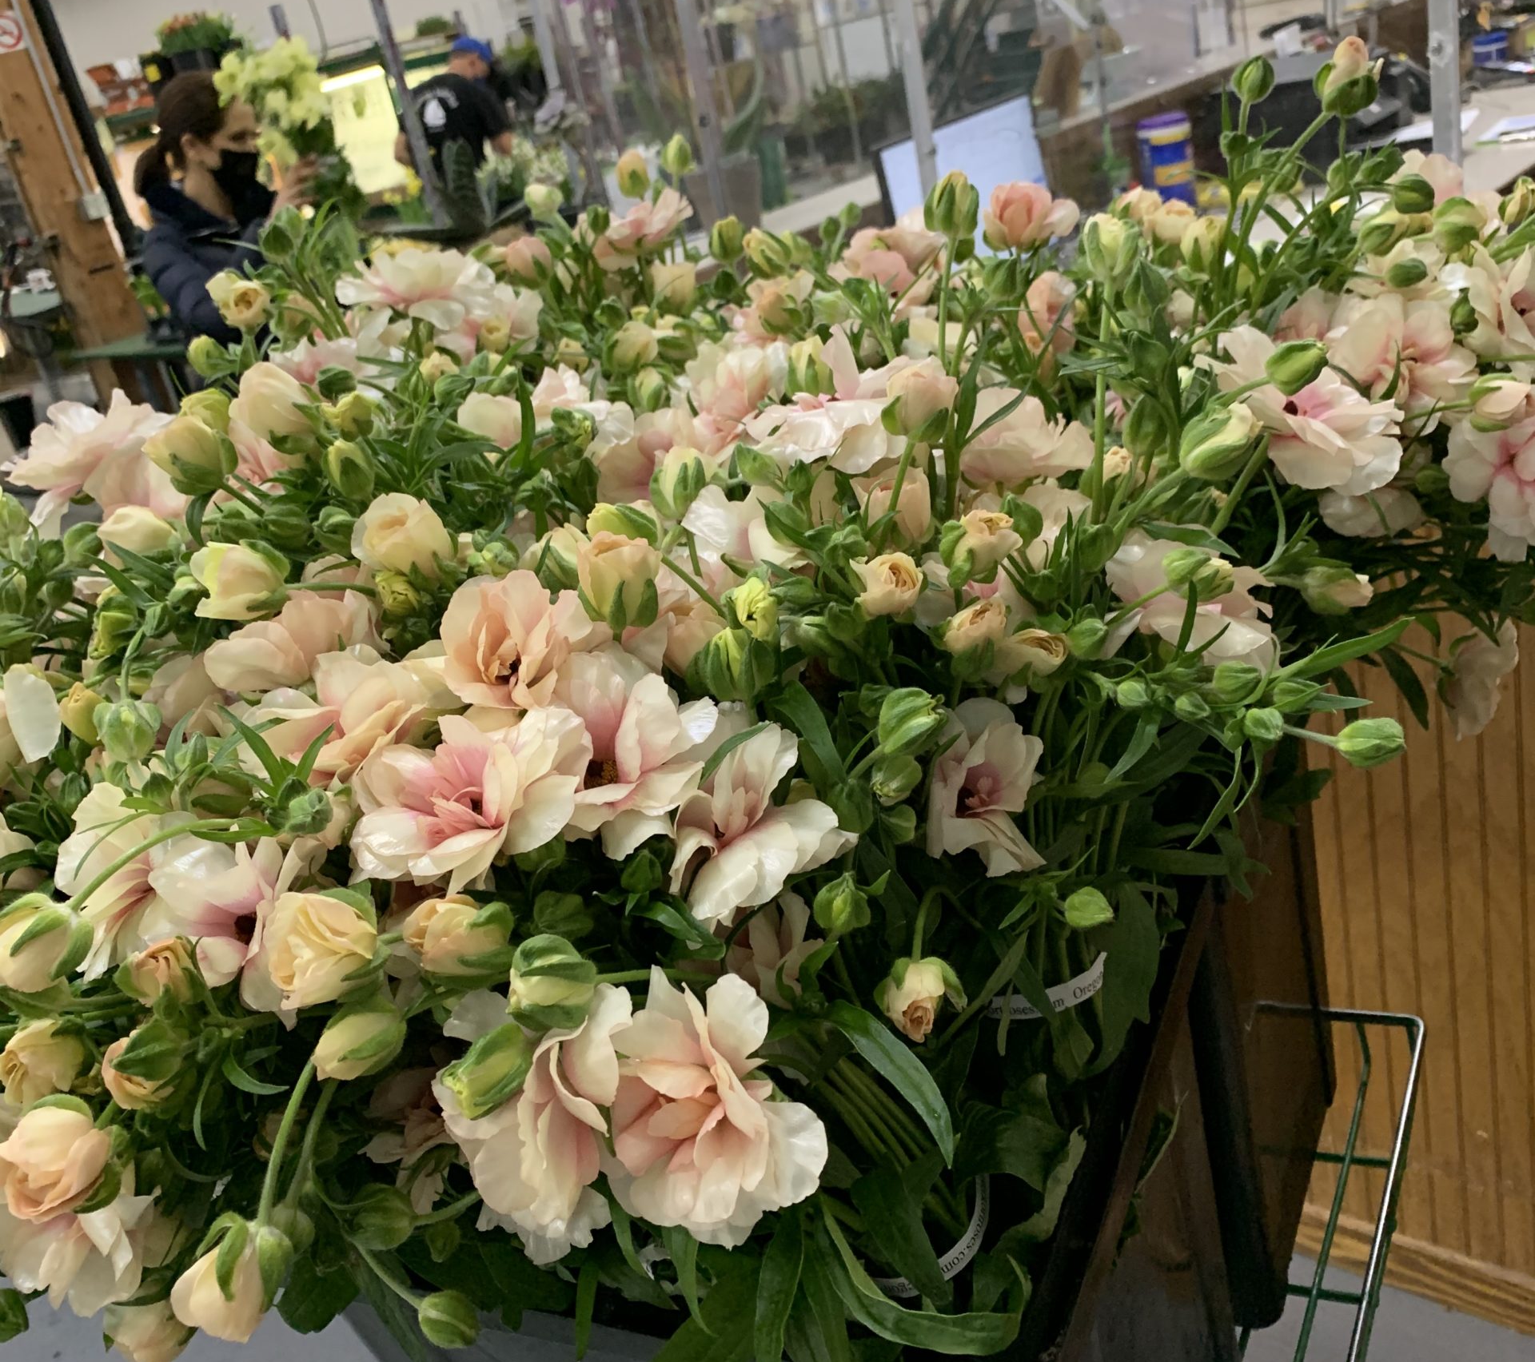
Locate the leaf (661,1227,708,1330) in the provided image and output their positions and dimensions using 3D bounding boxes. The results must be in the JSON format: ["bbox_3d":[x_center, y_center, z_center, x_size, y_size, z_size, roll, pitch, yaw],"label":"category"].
[{"bbox_3d":[-0.033,0.225,0.585,0.014,0.046,0.013,-19,-6,-2],"label":"leaf"}]

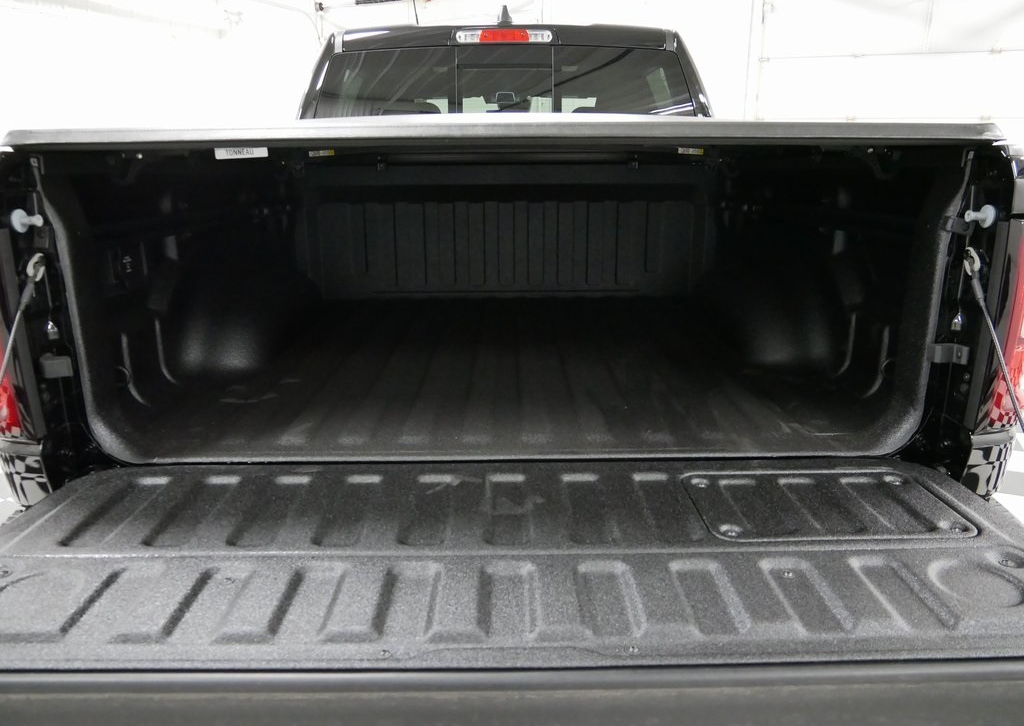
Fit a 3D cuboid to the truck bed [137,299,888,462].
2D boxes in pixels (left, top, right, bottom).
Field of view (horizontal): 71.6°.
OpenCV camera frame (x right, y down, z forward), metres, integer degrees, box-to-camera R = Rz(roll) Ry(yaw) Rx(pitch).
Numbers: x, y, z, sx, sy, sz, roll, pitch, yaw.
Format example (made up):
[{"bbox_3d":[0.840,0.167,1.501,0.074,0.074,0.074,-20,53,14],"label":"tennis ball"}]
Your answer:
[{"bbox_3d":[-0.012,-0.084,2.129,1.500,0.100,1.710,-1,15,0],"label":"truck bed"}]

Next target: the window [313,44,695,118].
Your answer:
[{"bbox_3d":[-0.029,-1.120,2.946,1.570,0.400,0.100,-1,-3,0],"label":"window"}]

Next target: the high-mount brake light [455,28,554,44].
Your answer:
[{"bbox_3d":[-0.031,-1.358,2.944,0.405,0.058,0.050,-1,15,0],"label":"high-mount brake light"}]

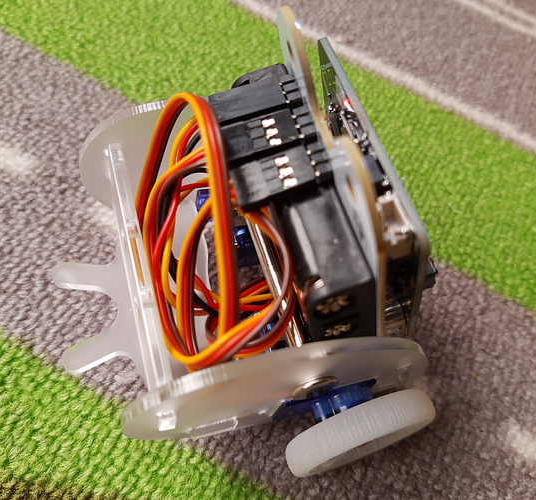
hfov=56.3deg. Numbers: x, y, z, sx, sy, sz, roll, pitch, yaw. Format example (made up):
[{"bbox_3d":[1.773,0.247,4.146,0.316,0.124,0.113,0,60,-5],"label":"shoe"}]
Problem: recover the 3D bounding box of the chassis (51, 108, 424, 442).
[{"bbox_3d":[-0.009,0.006,0.126,0.086,0.054,0.067,-9,61,-19],"label":"chassis"}]

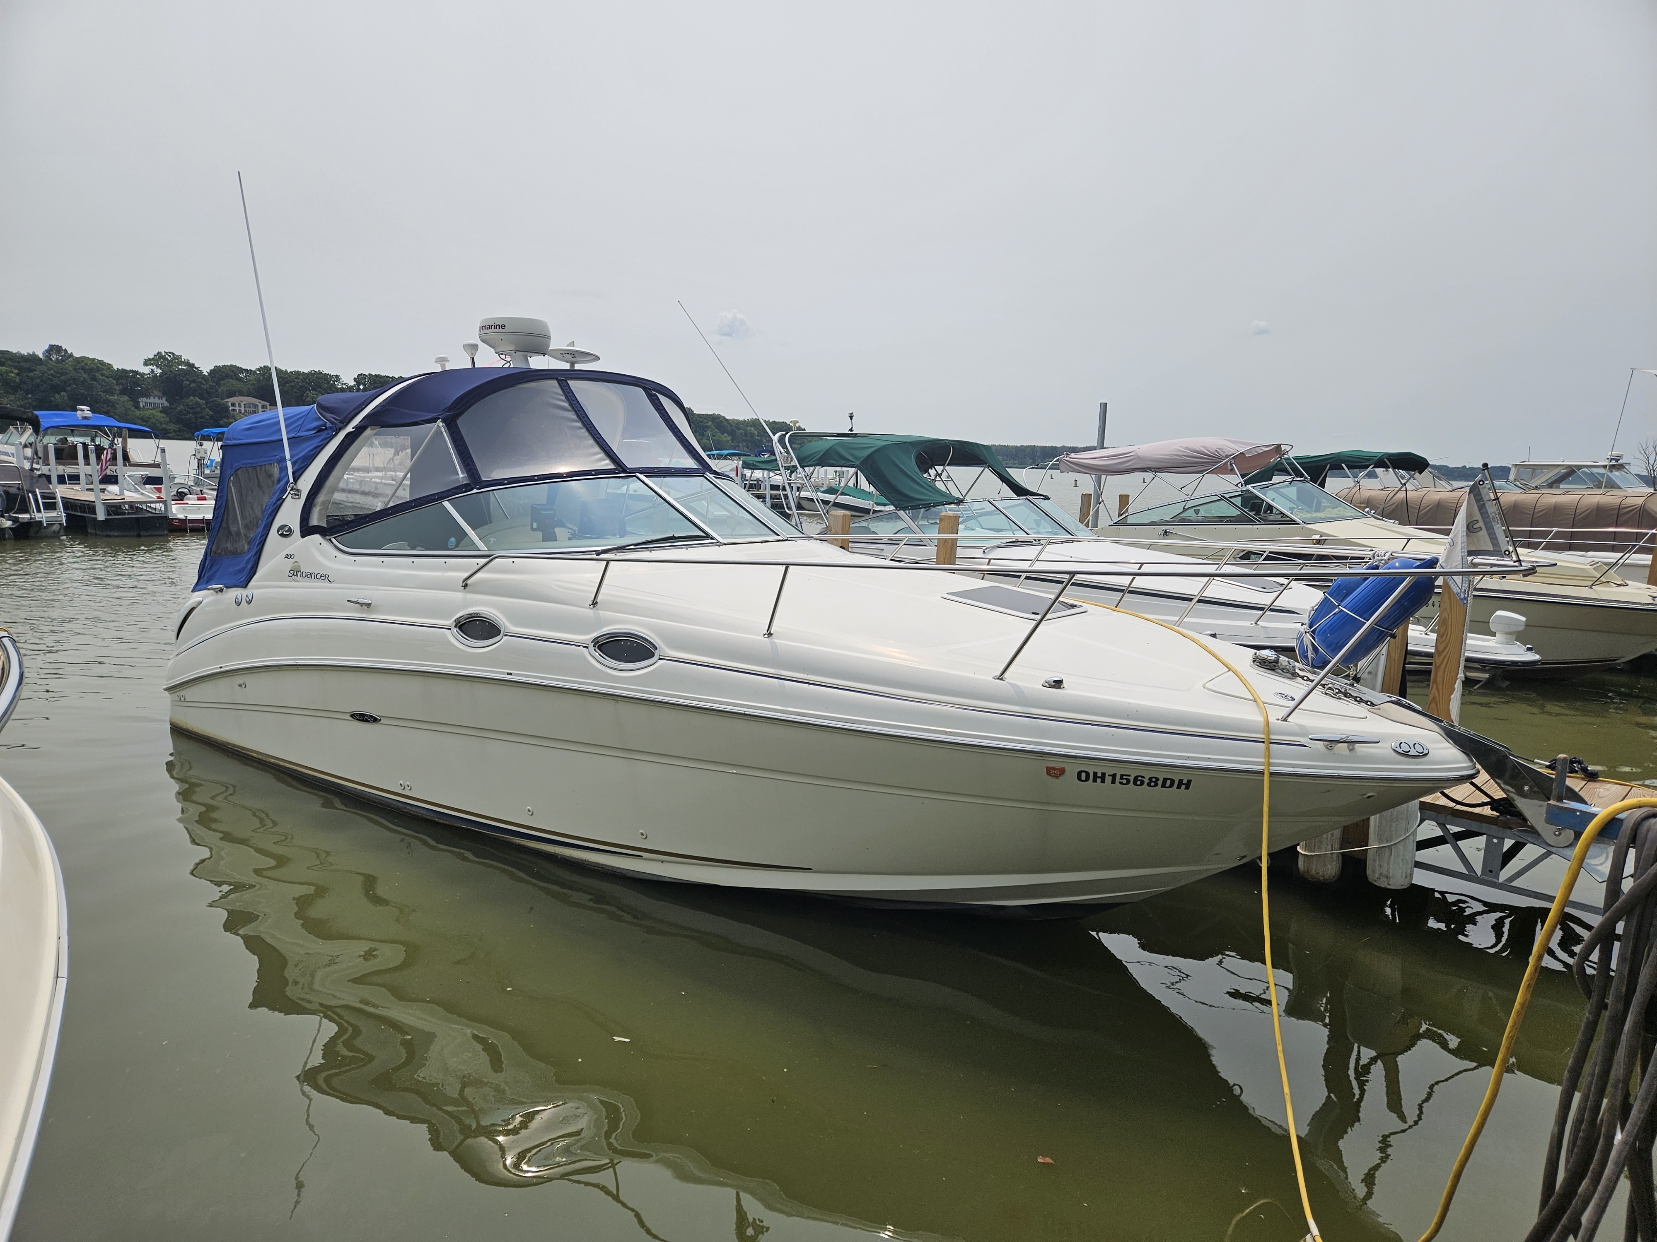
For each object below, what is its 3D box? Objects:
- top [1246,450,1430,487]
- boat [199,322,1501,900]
[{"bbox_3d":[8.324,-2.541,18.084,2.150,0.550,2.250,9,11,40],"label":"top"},{"bbox_3d":[-0.974,-0.237,7.206,9.341,3.300,2.870,8,10,36],"label":"boat"}]

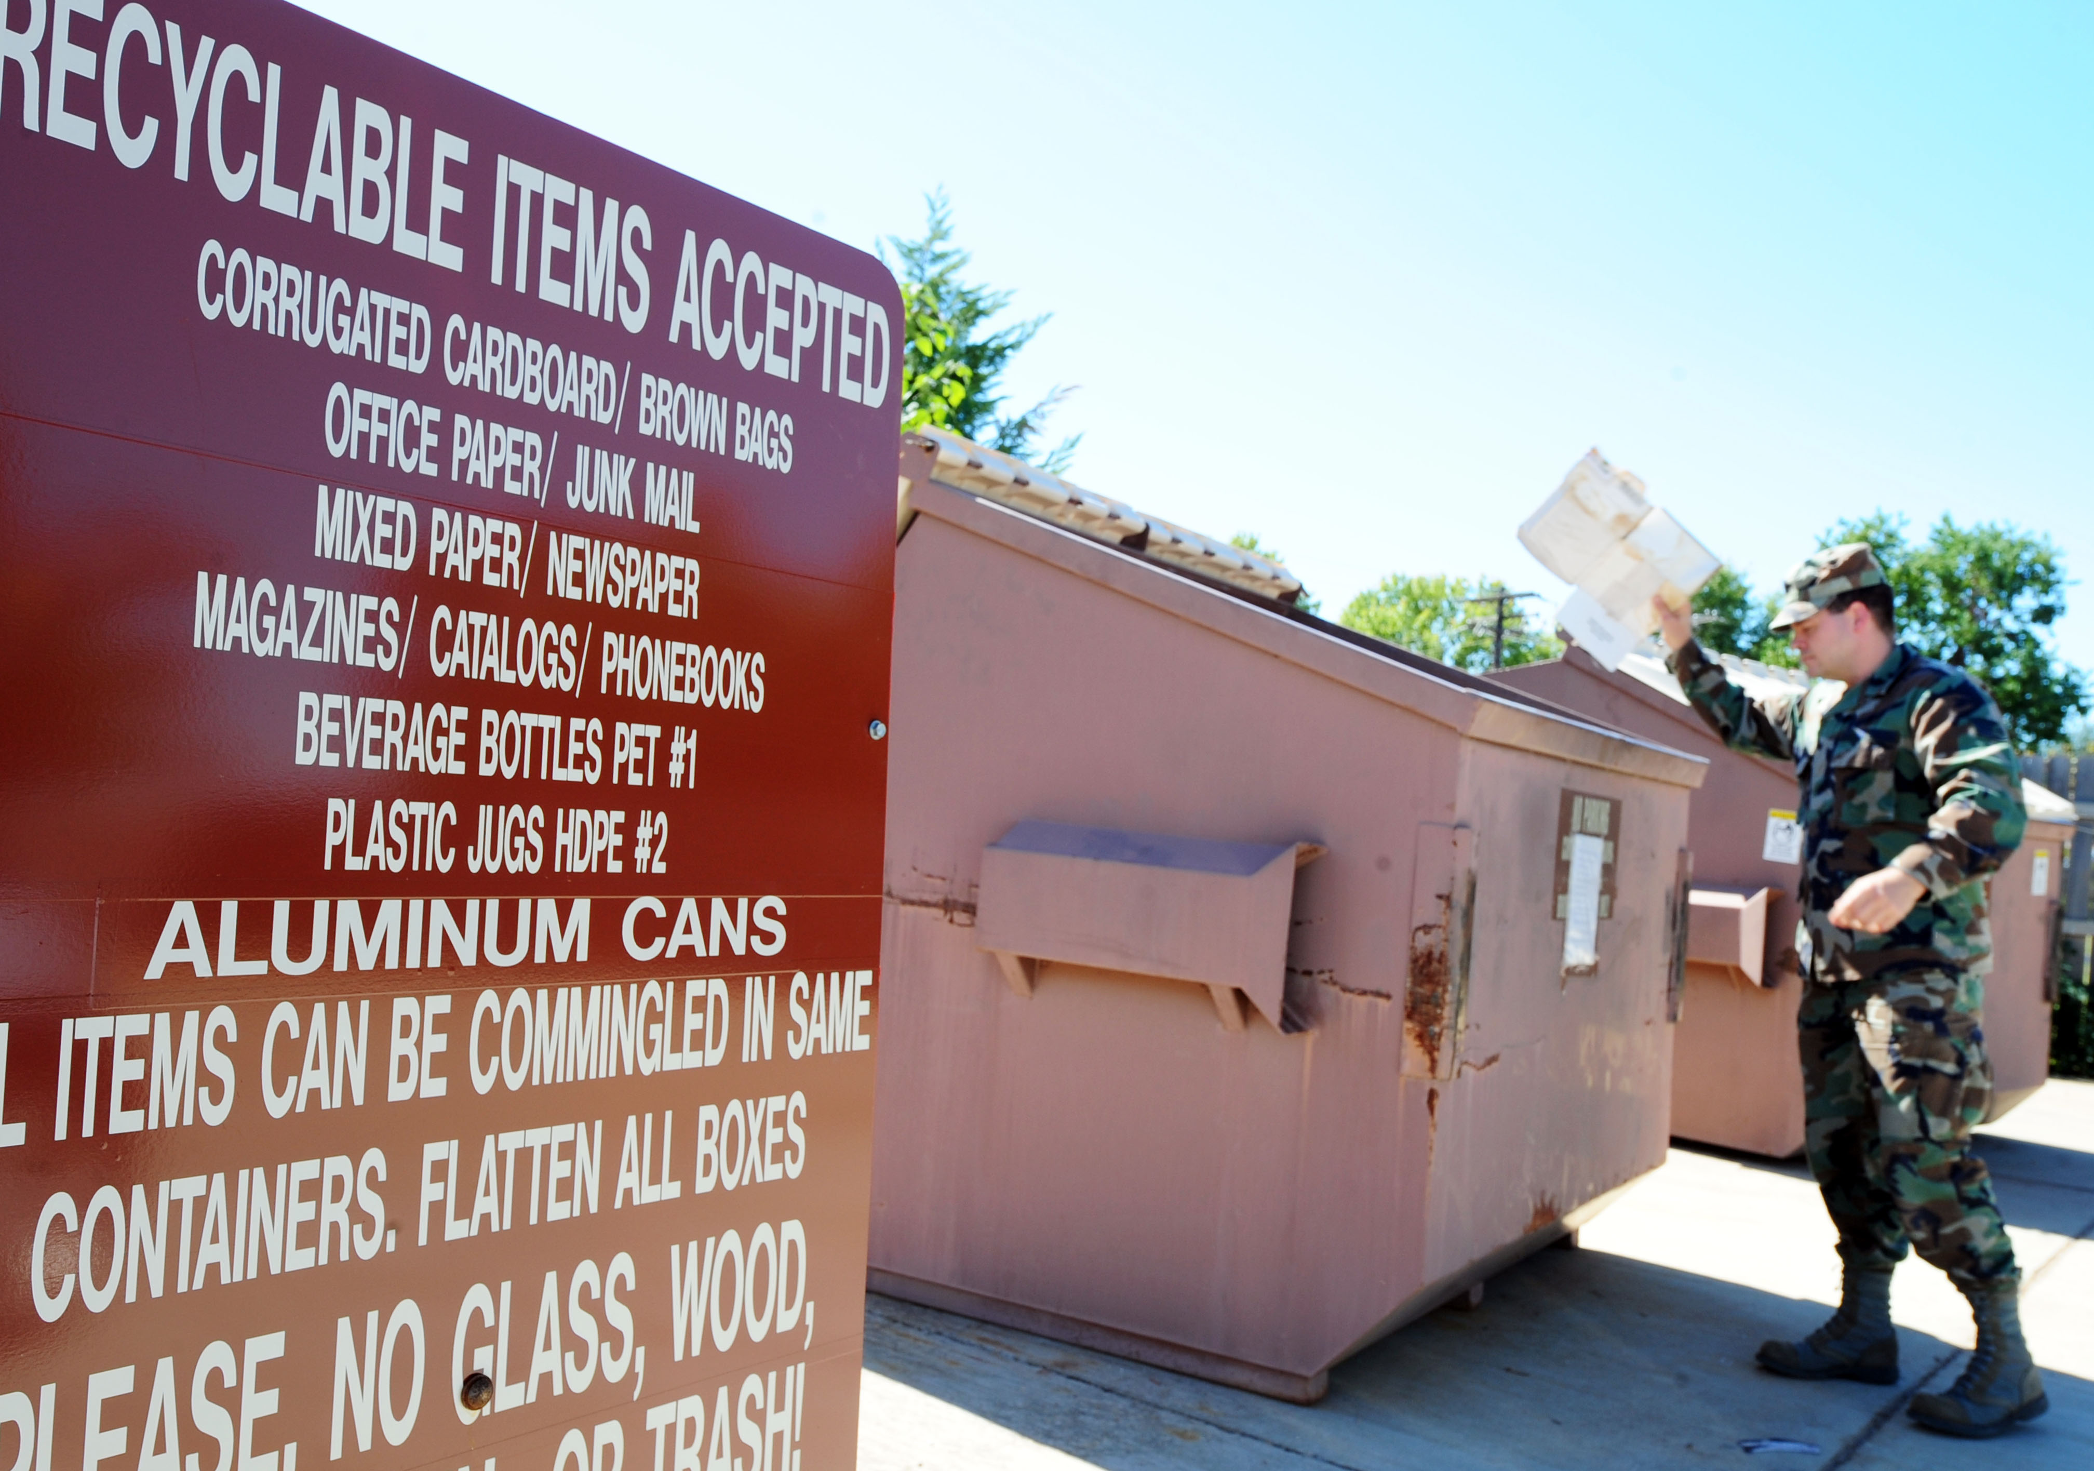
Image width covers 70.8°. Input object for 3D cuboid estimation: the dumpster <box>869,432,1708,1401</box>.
[{"bbox_3d":[0.564,0.344,3.994,1.844,2.061,1.998,1,-5,37],"label":"dumpster"}]

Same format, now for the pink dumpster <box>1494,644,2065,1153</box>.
[{"bbox_3d":[3.192,0.667,6.670,1.998,2.061,1.888,6,-4,-34],"label":"pink dumpster"}]

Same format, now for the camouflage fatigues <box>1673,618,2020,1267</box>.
[{"bbox_3d":[1.703,0.457,3.156,0.630,1.390,0.580,3,-4,12],"label":"camouflage fatigues"}]

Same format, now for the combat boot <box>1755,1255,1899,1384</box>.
[{"bbox_3d":[1.721,1.272,3.257,0.310,0.270,0.115,3,-4,12],"label":"combat boot"}]

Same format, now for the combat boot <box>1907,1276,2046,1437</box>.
[{"bbox_3d":[1.911,1.261,3.036,0.300,0.290,0.115,3,-4,7],"label":"combat boot"}]

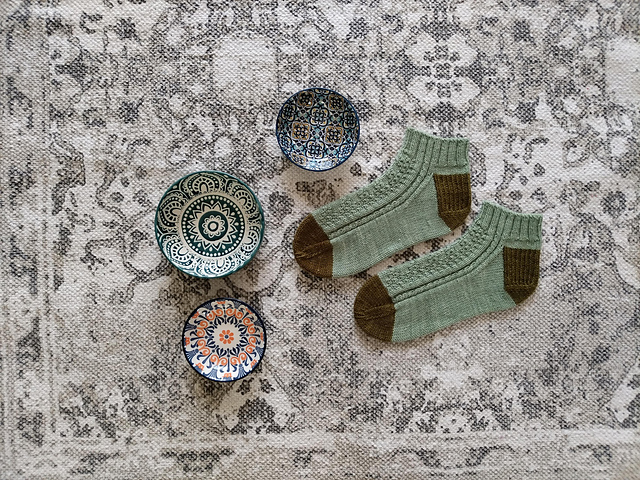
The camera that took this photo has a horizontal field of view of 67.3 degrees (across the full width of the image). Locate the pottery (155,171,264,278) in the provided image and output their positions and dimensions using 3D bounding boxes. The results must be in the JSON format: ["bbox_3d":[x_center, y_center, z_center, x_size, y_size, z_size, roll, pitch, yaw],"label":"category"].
[{"bbox_3d":[-0.124,-0.017,0.561,0.121,0.042,0.121,0,89,-2],"label":"pottery"}]

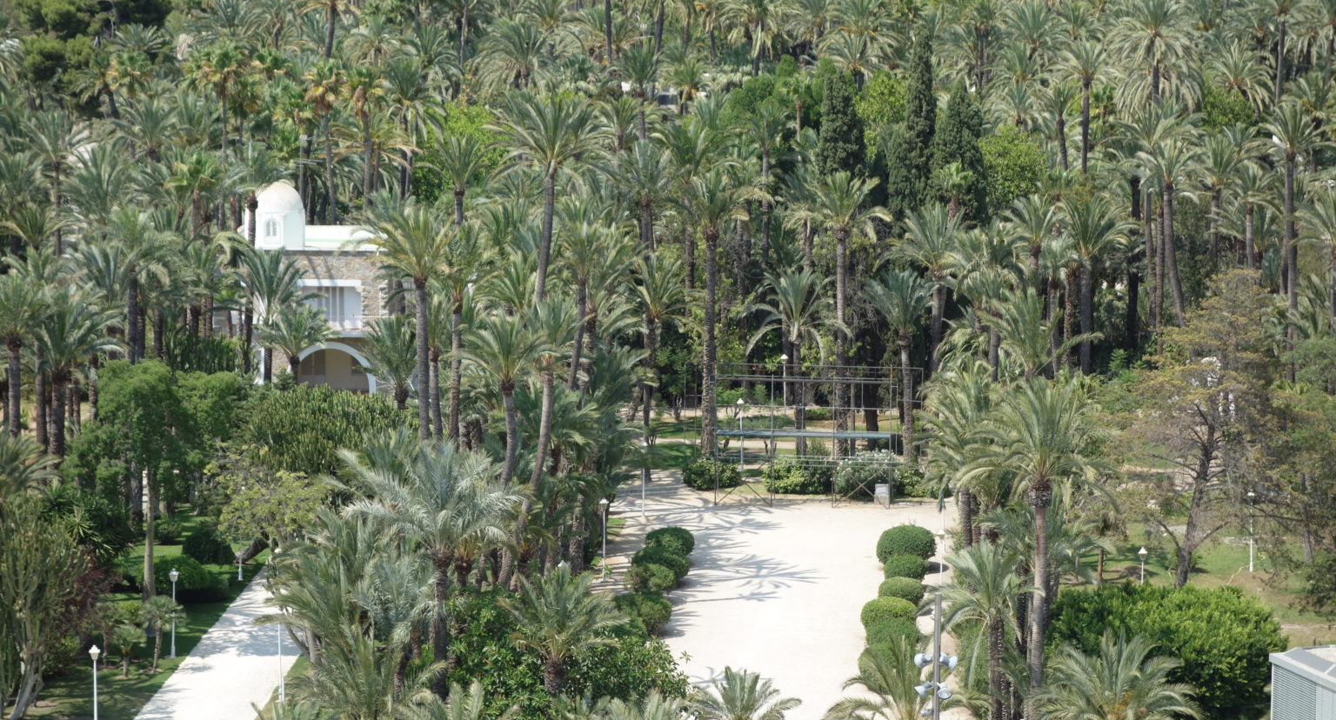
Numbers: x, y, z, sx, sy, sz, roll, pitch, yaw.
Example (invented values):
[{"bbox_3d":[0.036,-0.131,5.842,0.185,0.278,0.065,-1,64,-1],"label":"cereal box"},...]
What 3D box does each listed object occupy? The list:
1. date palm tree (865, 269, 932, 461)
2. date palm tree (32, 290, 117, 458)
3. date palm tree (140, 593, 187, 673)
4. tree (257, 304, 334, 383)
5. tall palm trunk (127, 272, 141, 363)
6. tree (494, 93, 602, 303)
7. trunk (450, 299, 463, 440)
[{"bbox_3d":[12.297,0.418,195.788,3.500,10.430,3.500,0,8,0],"label":"date palm tree"},{"bbox_3d":[-31.290,1.610,194.640,4.950,10.320,4.950,0,9,0],"label":"date palm tree"},{"bbox_3d":[-19.701,10.685,144.867,1.793,3.090,1.793,0,9,0],"label":"date palm tree"},{"bbox_3d":[-21.720,0.100,216.620,4.640,6.720,4.640,0,9,0],"label":"tree"},{"bbox_3d":[-30.674,-1.677,213.538,0.600,6.800,0.580,0,9,0],"label":"tall palm trunk"},{"bbox_3d":[-6.630,-4.610,204.220,6.250,19.750,6.250,0,9,0],"label":"tree"},{"bbox_3d":[-11.134,0.817,195.641,0.600,8.100,0.550,0,9,0],"label":"trunk"}]

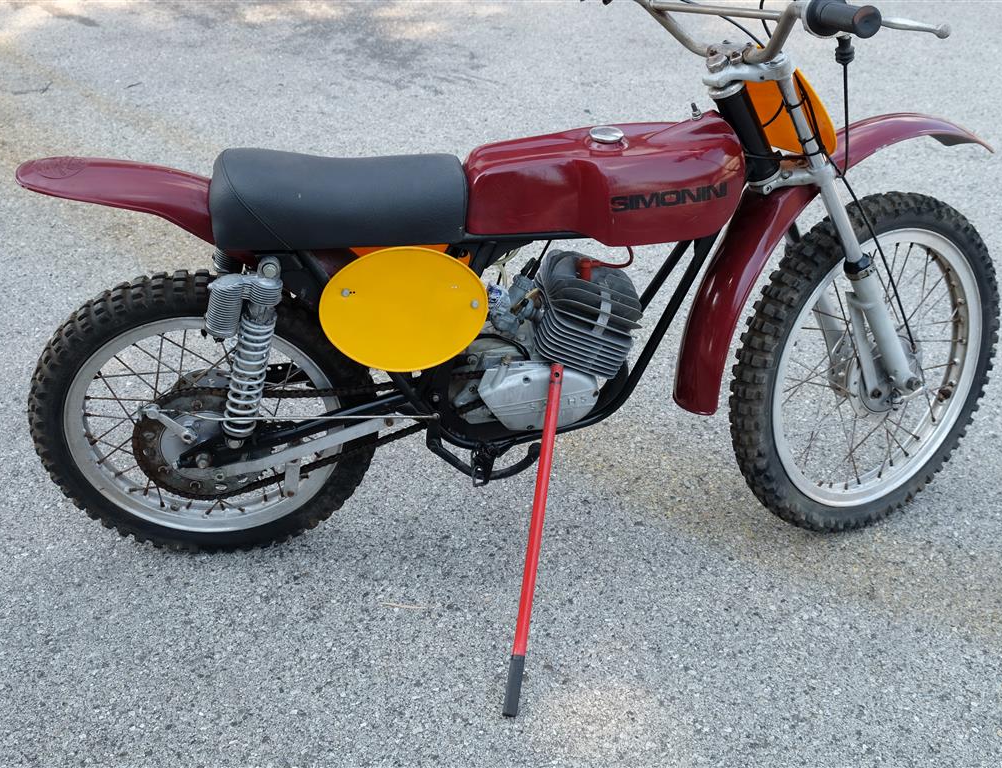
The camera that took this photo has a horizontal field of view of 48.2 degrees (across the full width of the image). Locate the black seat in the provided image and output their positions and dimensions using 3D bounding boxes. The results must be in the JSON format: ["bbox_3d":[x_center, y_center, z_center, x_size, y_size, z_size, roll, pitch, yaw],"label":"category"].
[{"bbox_3d":[-0.259,-0.307,1.781,0.396,0.108,0.200,-3,34,-11],"label":"black seat"}]

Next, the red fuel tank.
[{"bbox_3d":[0.167,-0.356,1.845,0.458,0.183,0.230,-3,34,-11],"label":"red fuel tank"}]

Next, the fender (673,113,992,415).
[{"bbox_3d":[0.640,-0.243,2.064,0.727,0.487,0.140,-11,23,-28],"label":"fender"}]

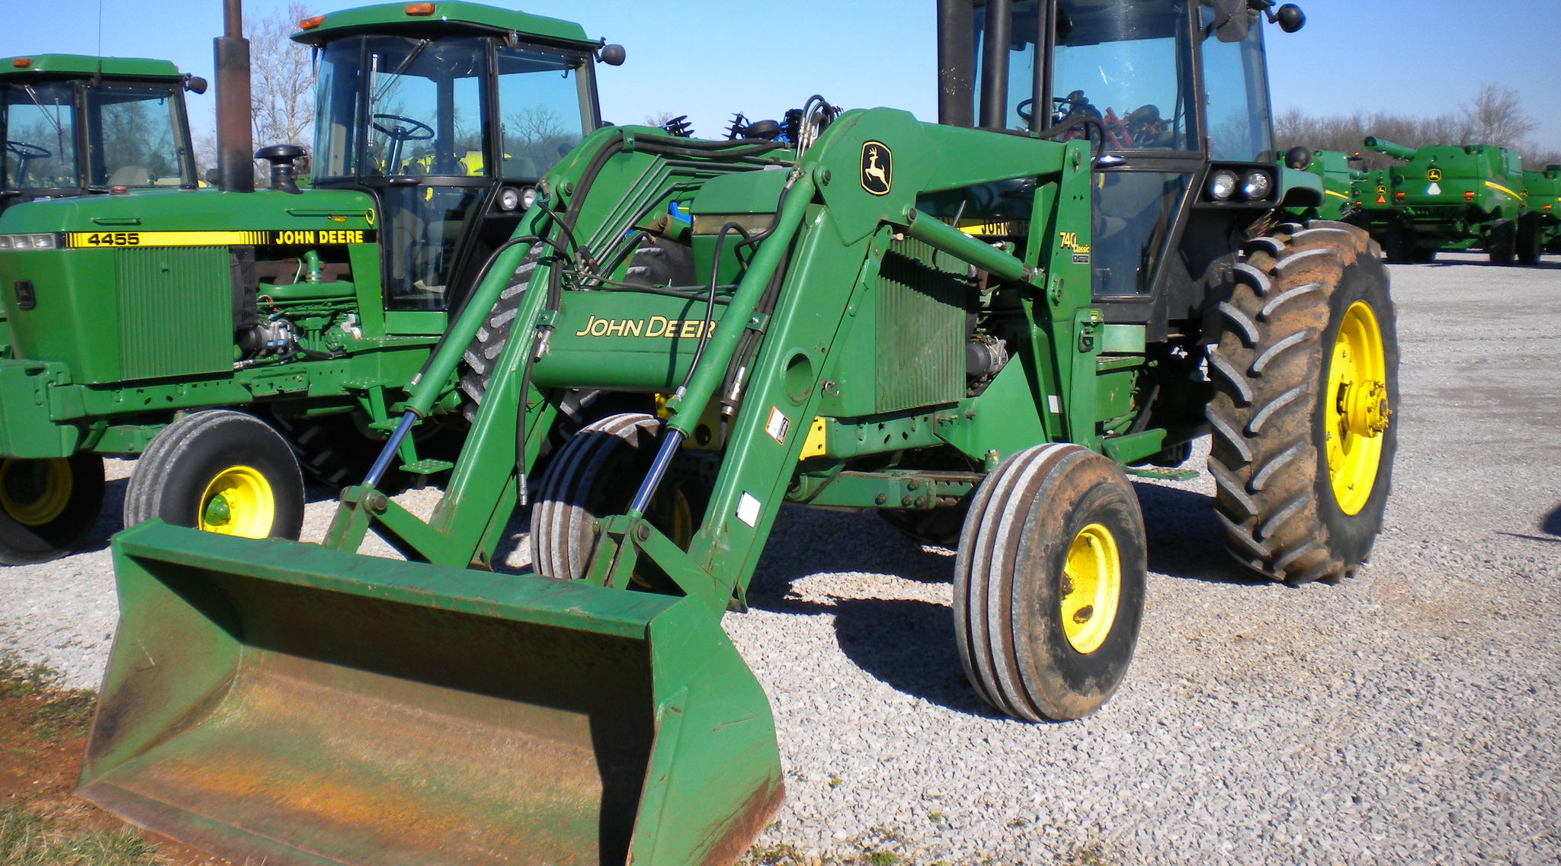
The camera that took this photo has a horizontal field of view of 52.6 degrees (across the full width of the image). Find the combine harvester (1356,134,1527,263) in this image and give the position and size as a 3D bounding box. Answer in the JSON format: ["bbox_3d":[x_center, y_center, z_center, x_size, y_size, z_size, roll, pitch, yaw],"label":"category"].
[{"bbox_3d":[22.174,-7.519,51.549,3.800,3.800,8.400,4,8,33],"label":"combine harvester"}]

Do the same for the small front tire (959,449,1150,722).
[{"bbox_3d":[0.968,0.526,5.560,0.310,0.960,0.960,7,10,37],"label":"small front tire"}]

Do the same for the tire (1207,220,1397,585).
[{"bbox_3d":[2.565,-0.137,7.655,0.460,1.750,1.750,4,9,34],"label":"tire"}]

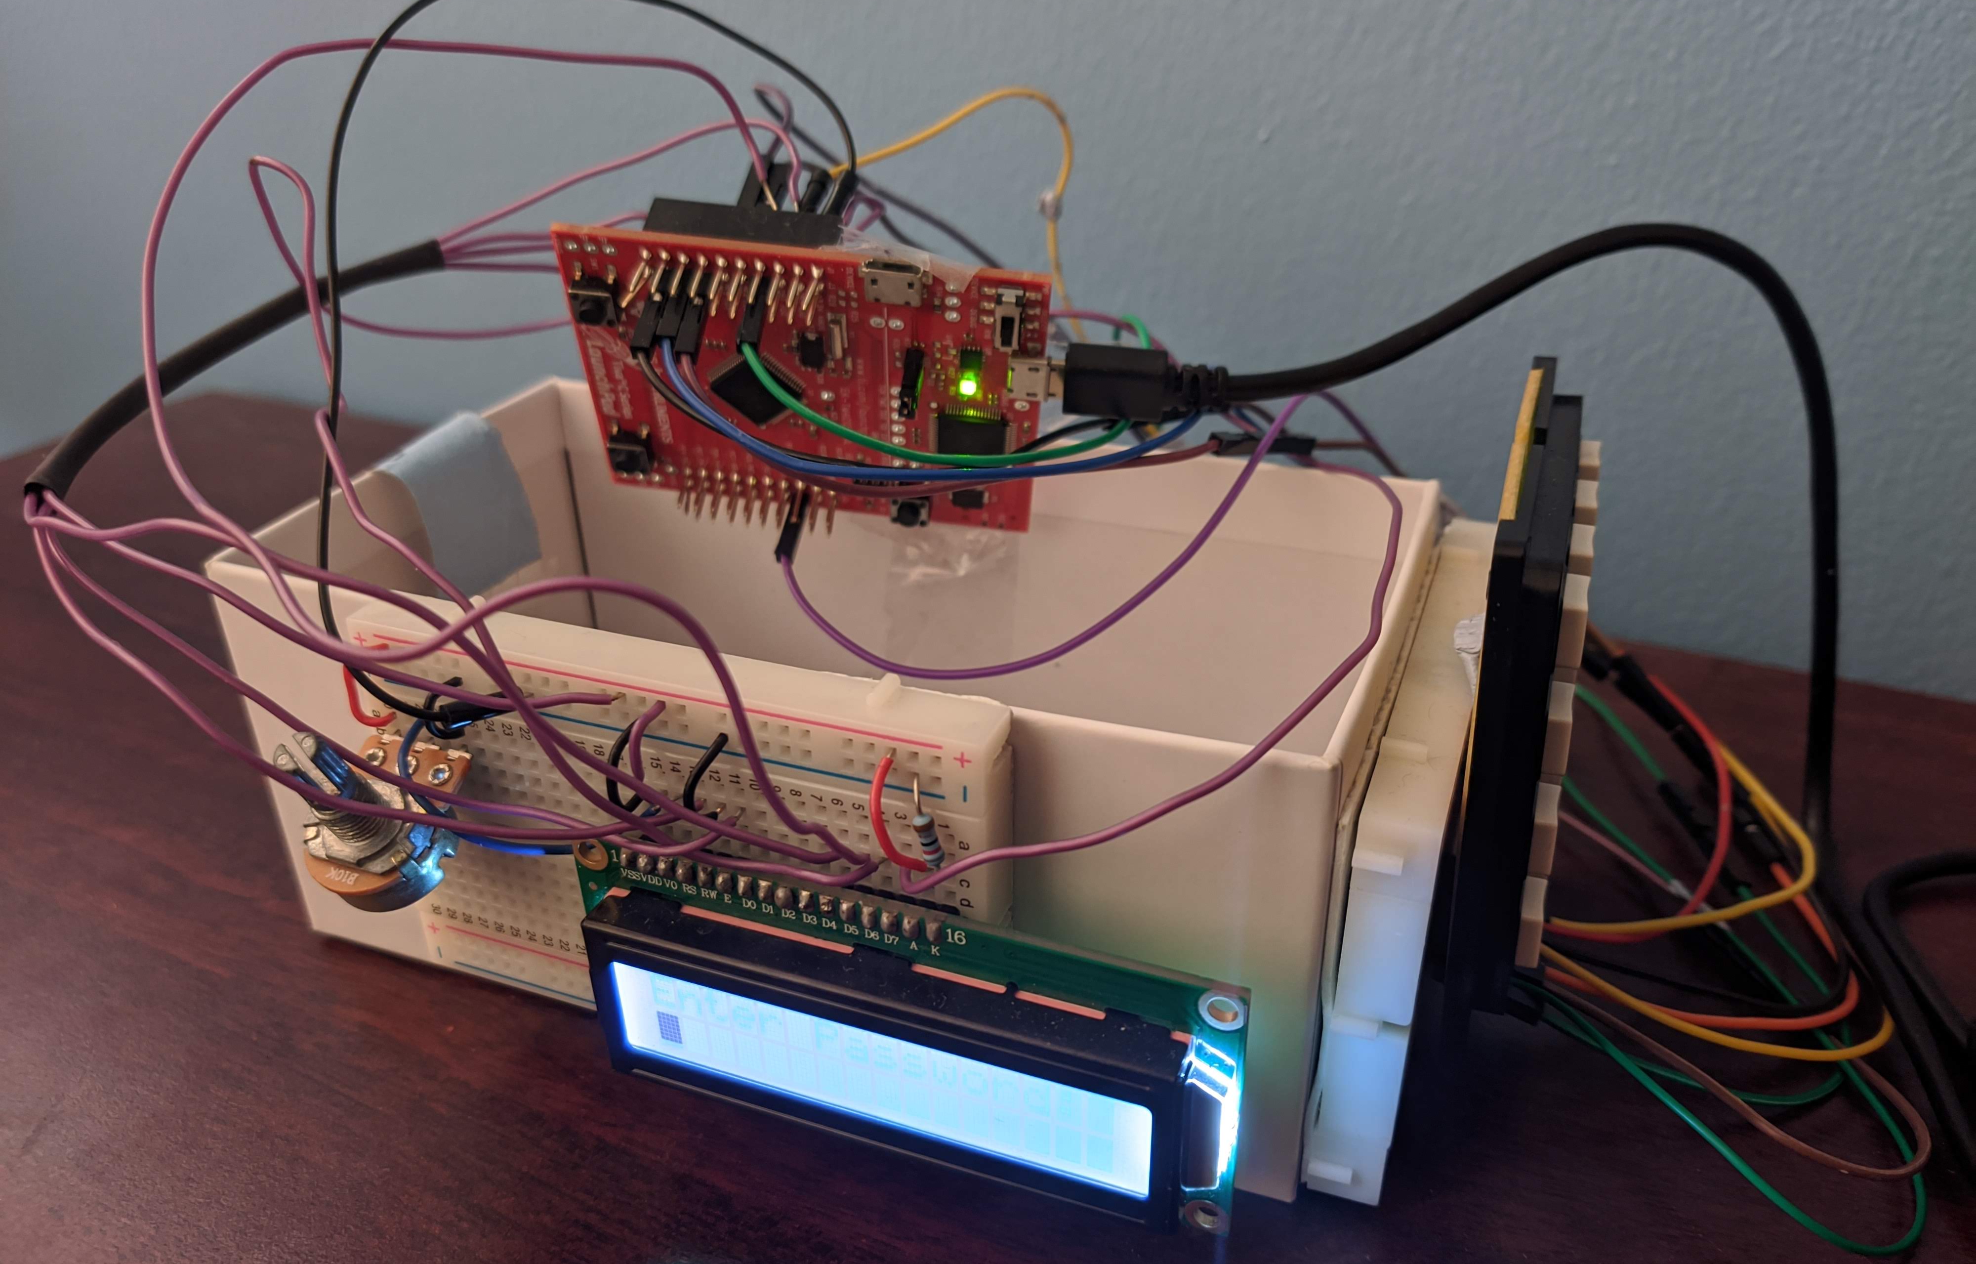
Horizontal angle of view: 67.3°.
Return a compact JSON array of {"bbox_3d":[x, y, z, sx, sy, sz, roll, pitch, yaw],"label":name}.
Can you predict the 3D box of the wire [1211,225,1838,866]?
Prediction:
[{"bbox_3d":[0.083,-0.014,0.230,0.102,0.091,0.041,2,29,5],"label":"wire"}]

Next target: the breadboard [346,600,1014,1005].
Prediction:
[{"bbox_3d":[-0.036,0.026,0.180,0.082,0.054,0.009,10,30,18],"label":"breadboard"}]

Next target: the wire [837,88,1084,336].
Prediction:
[{"bbox_3d":[-0.004,-0.060,0.224,0.043,0.038,0.014,-16,32,-26],"label":"wire"}]

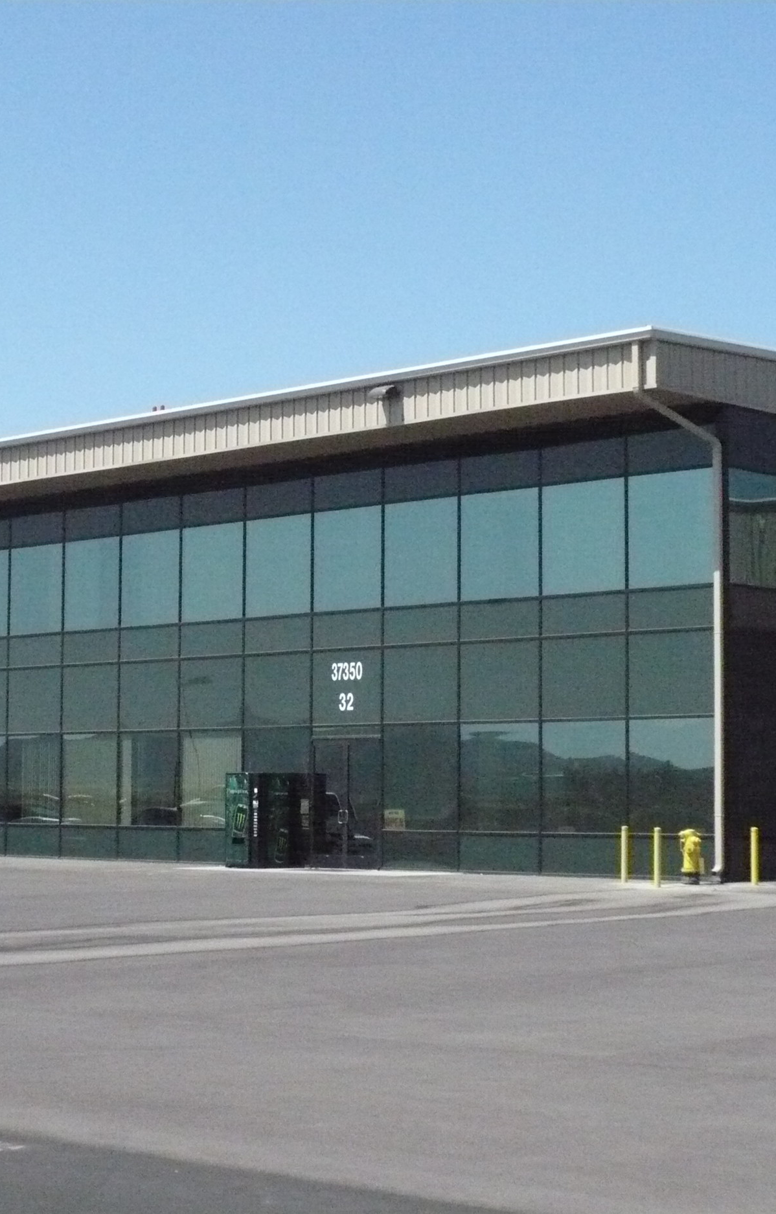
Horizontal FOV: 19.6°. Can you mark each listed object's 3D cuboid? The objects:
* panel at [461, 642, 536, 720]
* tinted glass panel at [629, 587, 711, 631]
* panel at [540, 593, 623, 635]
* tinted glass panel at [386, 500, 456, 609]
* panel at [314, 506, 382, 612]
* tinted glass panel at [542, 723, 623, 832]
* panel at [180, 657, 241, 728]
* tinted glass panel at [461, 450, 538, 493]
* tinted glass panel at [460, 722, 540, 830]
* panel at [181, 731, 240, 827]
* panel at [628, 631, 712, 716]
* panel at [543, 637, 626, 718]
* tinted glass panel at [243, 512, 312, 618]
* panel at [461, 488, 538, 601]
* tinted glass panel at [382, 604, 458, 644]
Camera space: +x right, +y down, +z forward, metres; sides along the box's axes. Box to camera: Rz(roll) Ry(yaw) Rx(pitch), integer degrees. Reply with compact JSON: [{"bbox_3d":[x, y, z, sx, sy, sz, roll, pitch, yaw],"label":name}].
[{"bbox_3d":[1.995,1.317,40.182,1.850,1.385,0.050,-4,-7,43],"label":"panel"},{"bbox_3d":[4.844,0.048,38.292,1.880,0.659,0.050,-4,-7,43],"label":"tinted glass panel"},{"bbox_3d":[3.362,0.134,38.596,1.824,0.641,0.050,-4,-7,43],"label":"panel"},{"bbox_3d":[0.605,-0.985,41.309,1.824,1.873,0.050,-4,-7,43],"label":"tinted glass panel"},{"bbox_3d":[-0.776,-0.881,42.610,1.824,1.873,0.050,-4,-7,43],"label":"panel"},{"bbox_3d":[3.416,2.969,39.393,1.880,1.923,0.050,-4,-7,43],"label":"tinted glass panel"},{"bbox_3d":[-3.566,1.736,45.404,1.850,1.385,0.050,-4,-7,43],"label":"panel"},{"bbox_3d":[2.017,-2.478,41.188,1.880,0.655,0.050,-4,-7,43],"label":"tinted glass panel"},{"bbox_3d":[1.998,3.075,40.727,1.880,1.923,0.050,-4,-7,43],"label":"tinted glass panel"},{"bbox_3d":[-3.546,3.429,44.874,1.824,1.899,0.050,-4,-7,43],"label":"panel"},{"bbox_3d":[4.776,1.107,37.571,1.850,1.385,0.050,-4,-7,43],"label":"panel"},{"bbox_3d":[3.385,1.212,38.876,1.850,1.385,0.050,-4,-7,43],"label":"panel"},{"bbox_3d":[-2.242,-0.791,45.078,1.880,1.950,0.050,-4,-7,43],"label":"tinted glass panel"},{"bbox_3d":[2.002,-1.101,40.383,1.850,1.920,0.050,-4,-7,43],"label":"panel"},{"bbox_3d":[0.608,0.346,41.577,1.850,0.654,0.050,-4,-7,43],"label":"tinted glass panel"}]

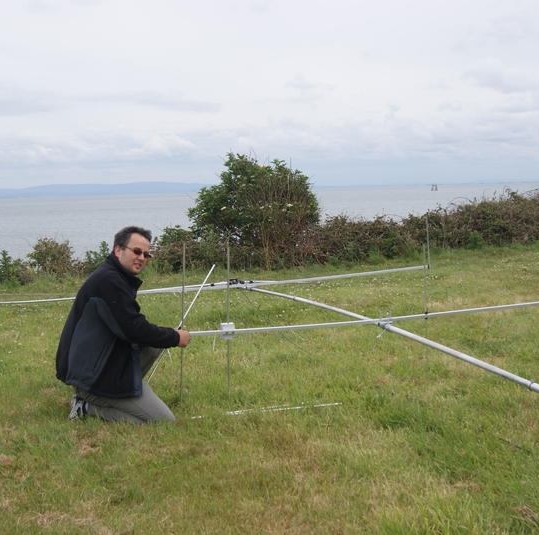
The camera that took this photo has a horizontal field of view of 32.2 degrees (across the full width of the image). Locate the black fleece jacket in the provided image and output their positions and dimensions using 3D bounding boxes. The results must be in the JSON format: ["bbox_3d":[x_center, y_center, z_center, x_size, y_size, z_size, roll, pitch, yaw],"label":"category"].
[{"bbox_3d":[-0.755,0.285,4.680,0.620,0.710,0.550,-1,5,-3],"label":"black fleece jacket"}]

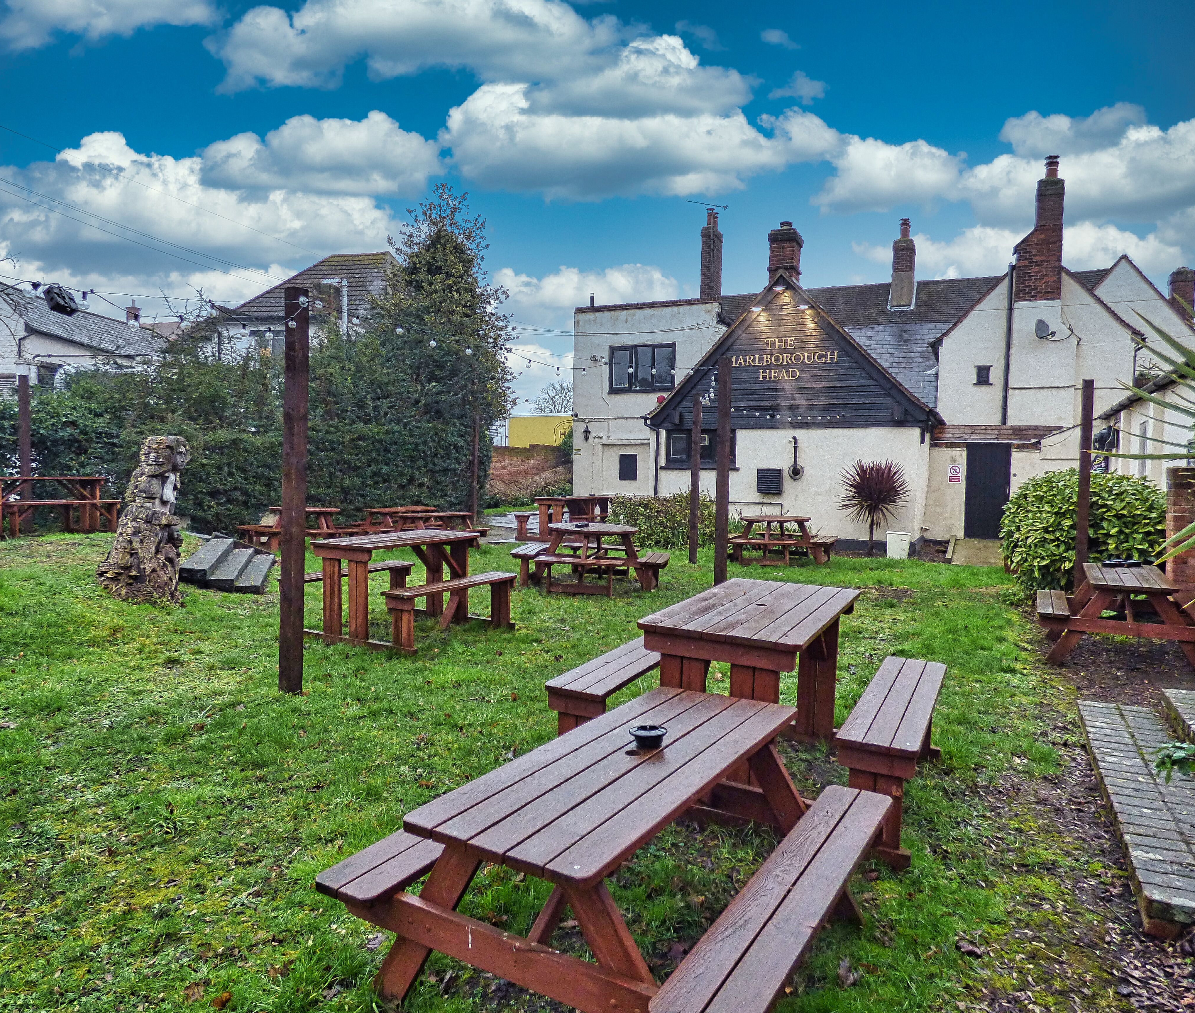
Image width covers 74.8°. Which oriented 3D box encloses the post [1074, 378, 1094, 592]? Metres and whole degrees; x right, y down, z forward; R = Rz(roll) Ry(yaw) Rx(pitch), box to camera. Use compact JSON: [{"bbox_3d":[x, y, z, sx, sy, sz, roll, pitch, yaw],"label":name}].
[{"bbox_3d":[6.019,-0.209,9.624,0.118,2.720,0.118,3,4,29],"label":"post"}]

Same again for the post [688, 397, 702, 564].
[{"bbox_3d":[1.542,-0.414,12.381,0.120,2.670,0.120,2,4,17],"label":"post"}]

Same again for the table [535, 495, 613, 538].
[{"bbox_3d":[-0.523,0.253,15.635,0.790,0.860,1.450,3,4,32],"label":"table"}]

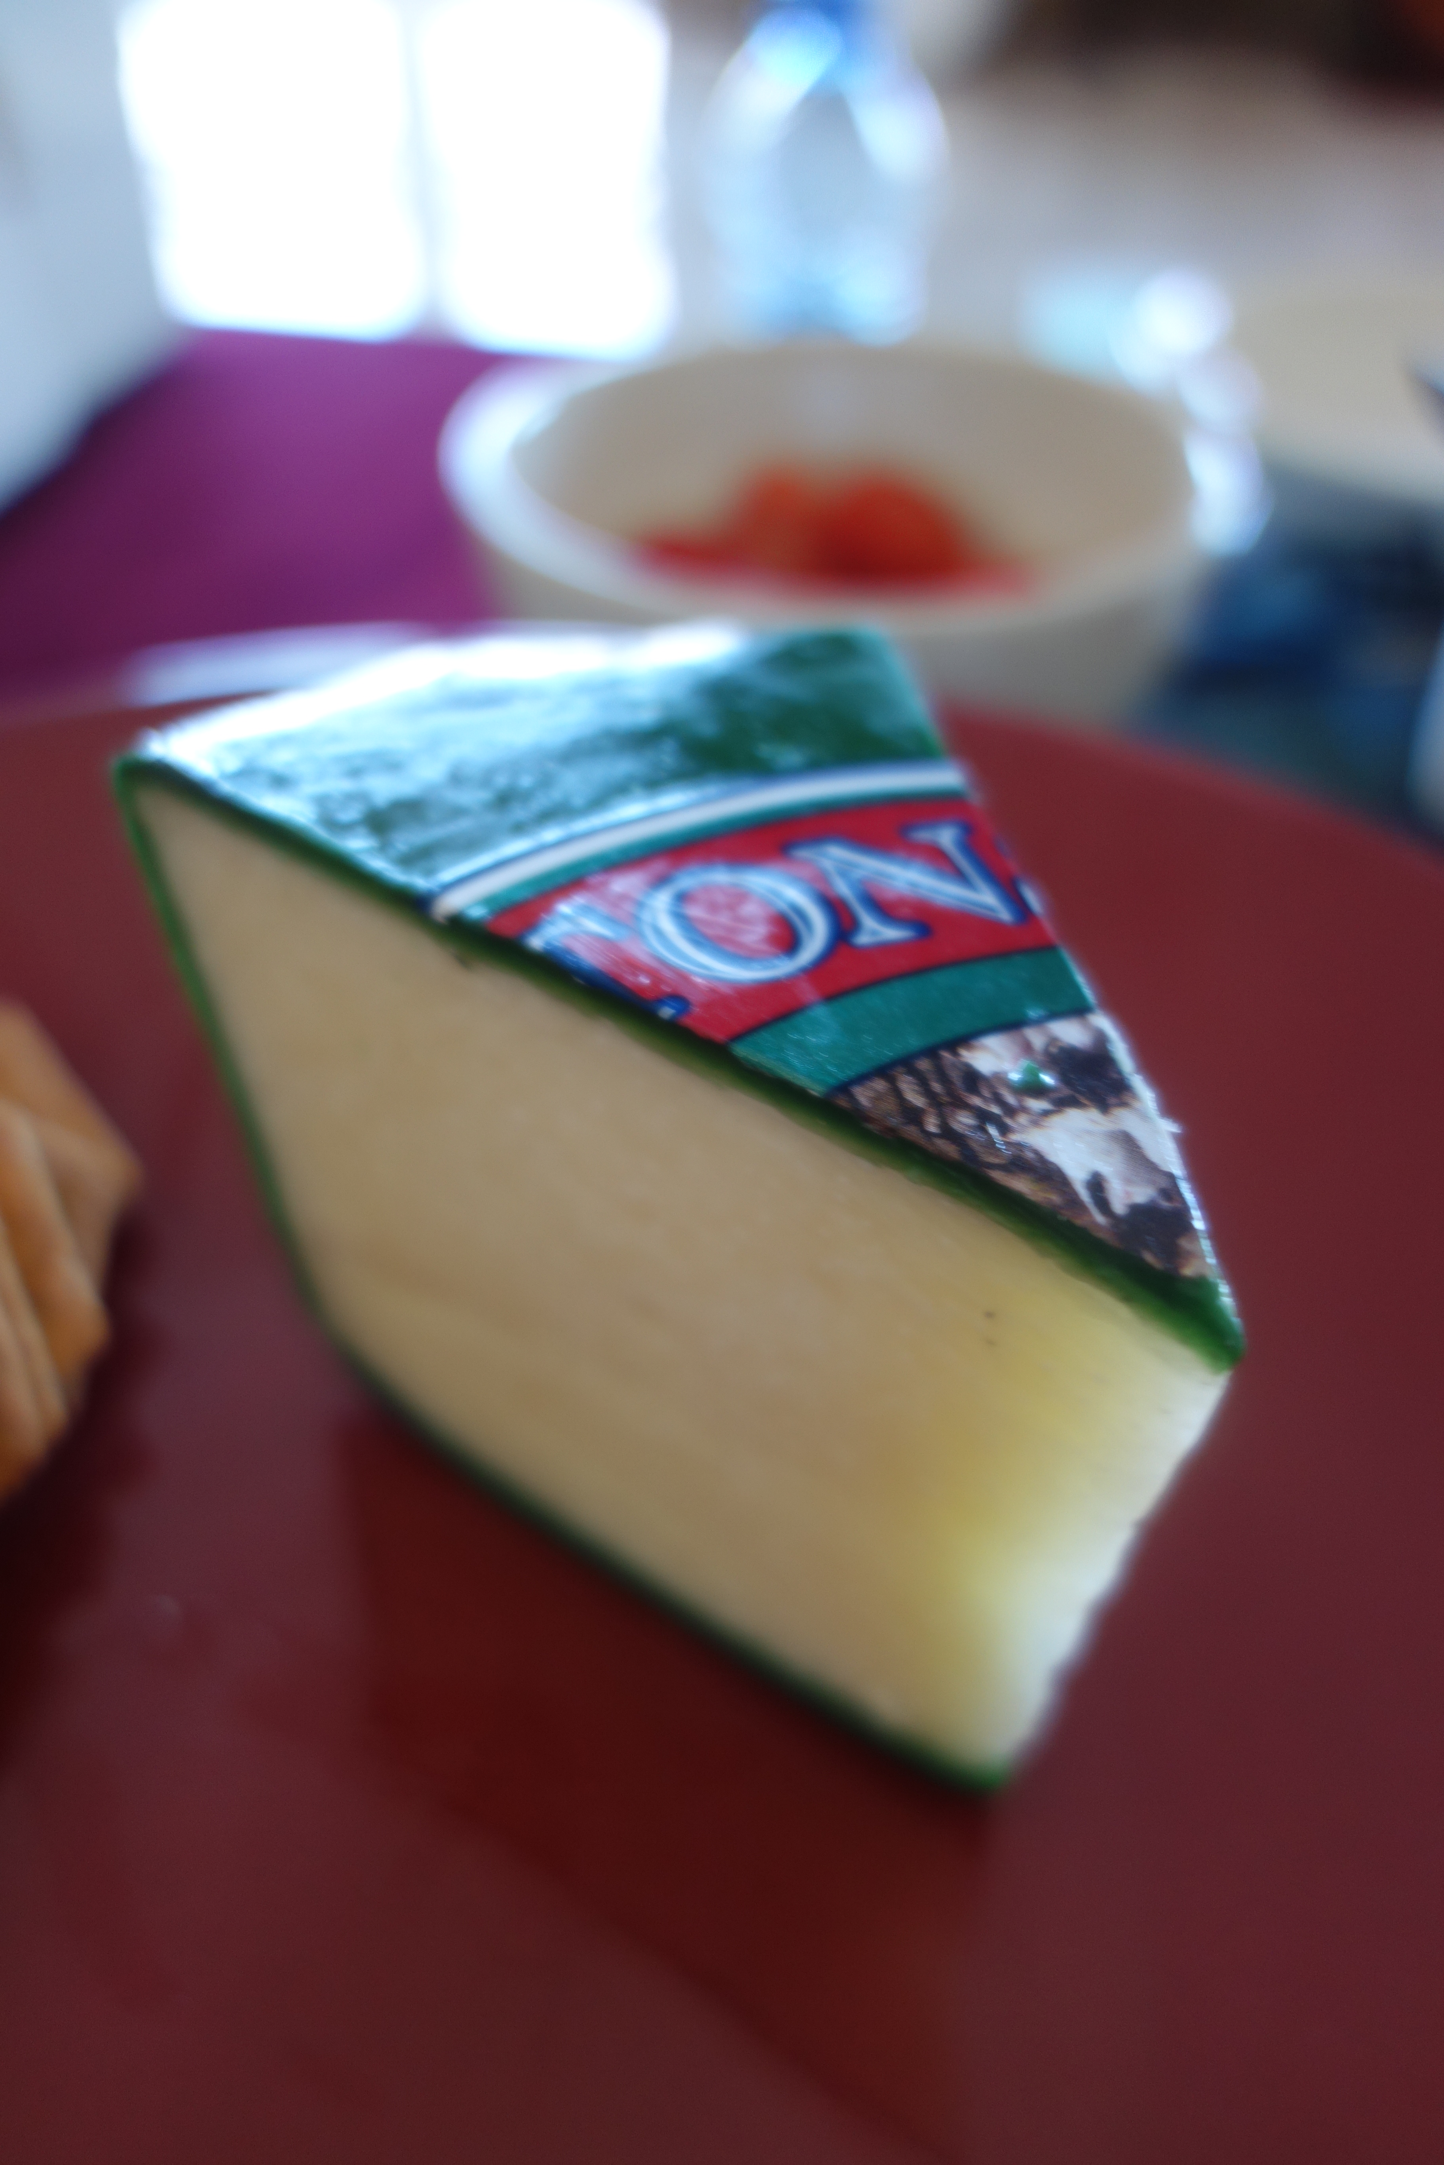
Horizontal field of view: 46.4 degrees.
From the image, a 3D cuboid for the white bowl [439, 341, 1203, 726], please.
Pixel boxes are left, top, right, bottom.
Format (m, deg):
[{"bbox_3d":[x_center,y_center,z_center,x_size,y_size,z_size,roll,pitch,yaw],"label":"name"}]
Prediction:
[{"bbox_3d":[0.014,-0.078,0.279,0.118,0.052,0.118,2,40,-2],"label":"white bowl"}]

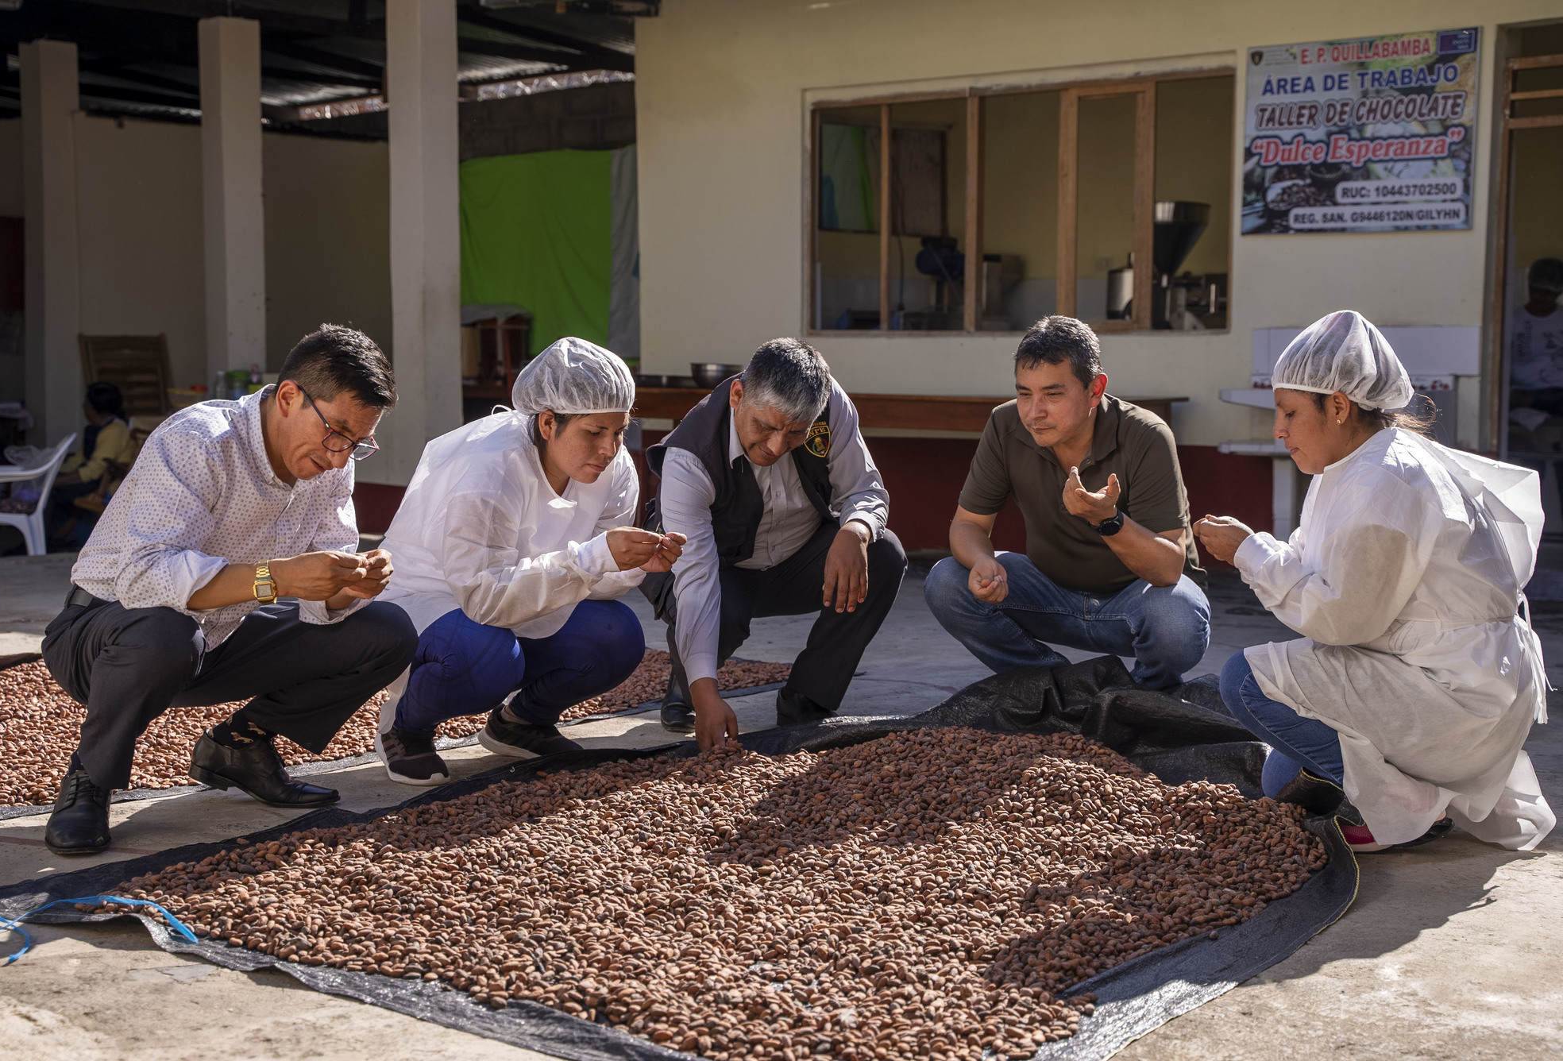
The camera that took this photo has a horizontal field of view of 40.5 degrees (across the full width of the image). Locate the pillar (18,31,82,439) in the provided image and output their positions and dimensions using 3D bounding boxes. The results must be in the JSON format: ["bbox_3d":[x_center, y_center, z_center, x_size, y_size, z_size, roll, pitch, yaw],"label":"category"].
[{"bbox_3d":[-4.783,-1.678,13.887,0.270,3.059,0.270,4,6,37],"label":"pillar"}]

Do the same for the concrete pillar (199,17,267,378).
[{"bbox_3d":[-3.114,-1.412,12.068,0.220,3.011,0.272,4,6,38],"label":"concrete pillar"}]

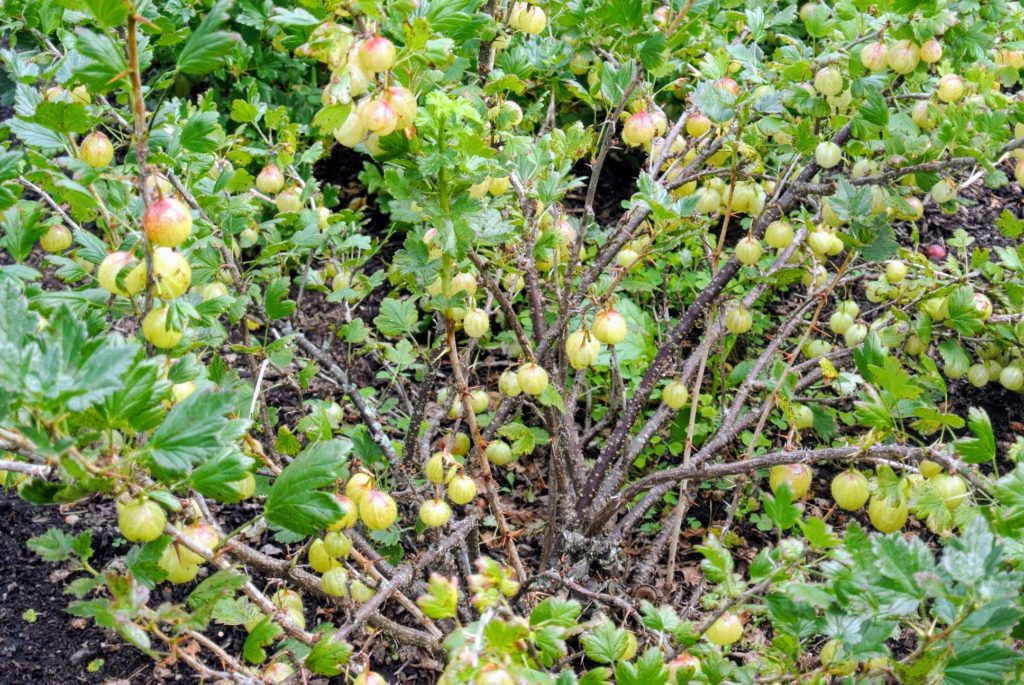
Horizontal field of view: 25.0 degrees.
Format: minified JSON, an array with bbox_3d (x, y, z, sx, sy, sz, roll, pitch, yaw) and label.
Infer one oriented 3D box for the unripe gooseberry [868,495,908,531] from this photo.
[{"bbox_3d":[0.189,0.085,1.160,0.020,0.021,0.020,0,24,0],"label":"unripe gooseberry"}]

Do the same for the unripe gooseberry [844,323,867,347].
[{"bbox_3d":[0.253,-0.006,1.700,0.016,0.018,0.016,0,25,0],"label":"unripe gooseberry"}]

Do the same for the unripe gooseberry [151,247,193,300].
[{"bbox_3d":[-0.166,-0.034,1.120,0.020,0.023,0.020,0,24,0],"label":"unripe gooseberry"}]

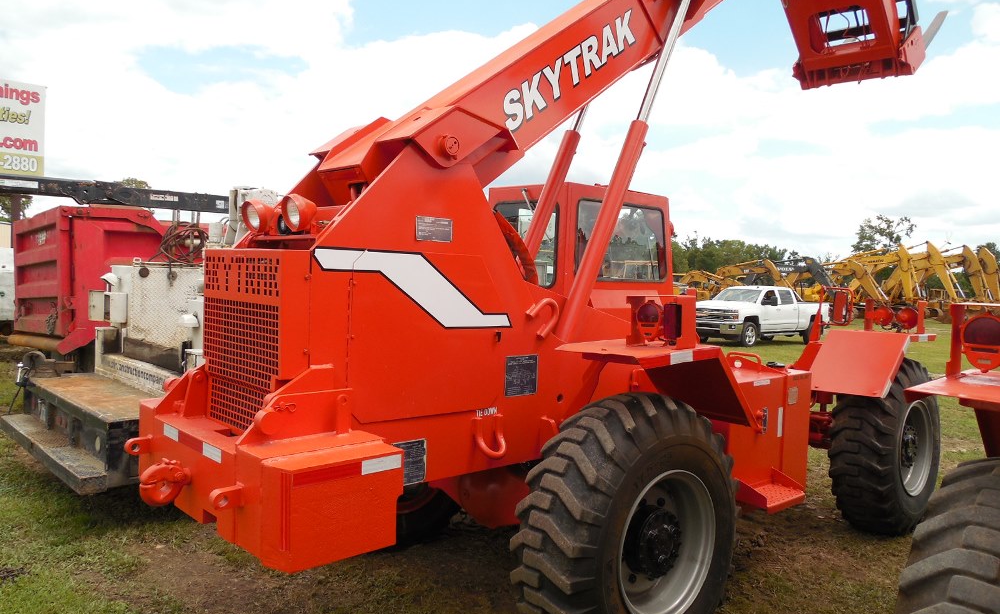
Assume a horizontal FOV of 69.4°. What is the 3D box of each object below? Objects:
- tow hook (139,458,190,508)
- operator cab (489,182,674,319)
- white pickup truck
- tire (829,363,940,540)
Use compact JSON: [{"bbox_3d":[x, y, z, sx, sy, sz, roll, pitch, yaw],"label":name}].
[{"bbox_3d":[-1.332,0.701,2.880,0.175,0.170,0.100,0,3,-43],"label":"tow hook"},{"bbox_3d":[0.665,-0.151,5.772,1.340,1.480,0.810,0,3,-43],"label":"operator cab"},{"bbox_3d":[8.920,0.285,24.800,6.080,1.960,2.150,0,3,-39],"label":"white pickup truck"},{"bbox_3d":[3.005,1.049,5.550,1.270,1.270,0.390,0,3,-42],"label":"tire"}]

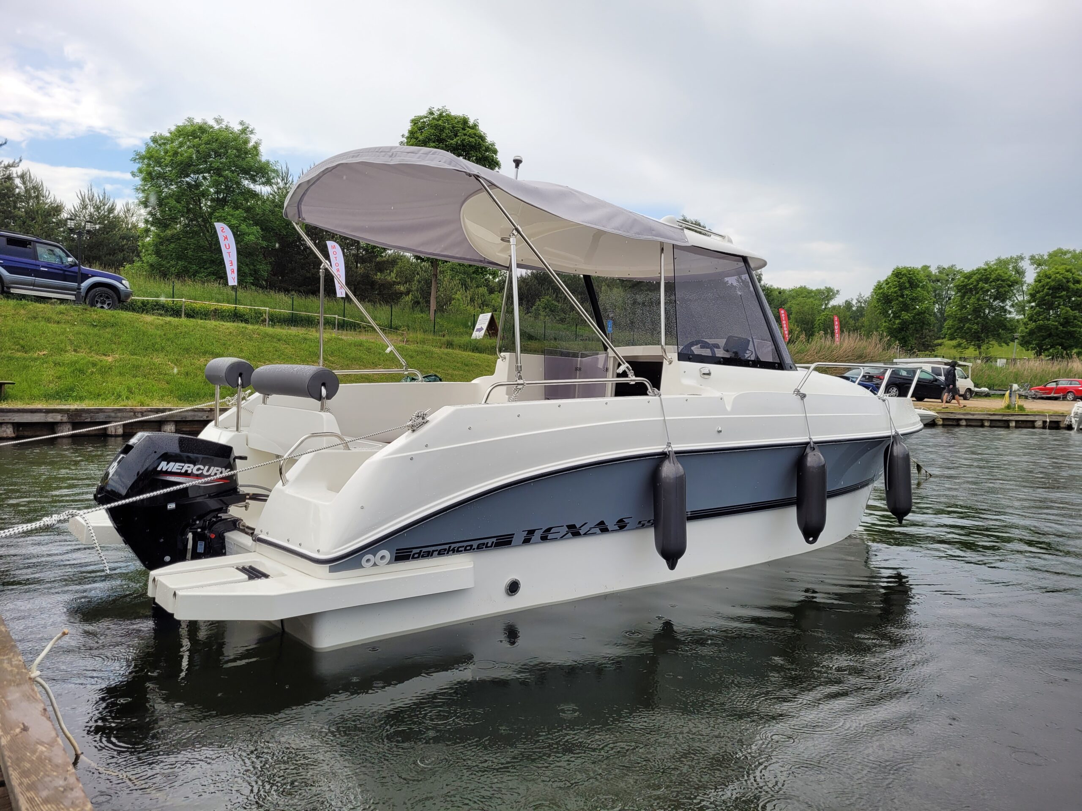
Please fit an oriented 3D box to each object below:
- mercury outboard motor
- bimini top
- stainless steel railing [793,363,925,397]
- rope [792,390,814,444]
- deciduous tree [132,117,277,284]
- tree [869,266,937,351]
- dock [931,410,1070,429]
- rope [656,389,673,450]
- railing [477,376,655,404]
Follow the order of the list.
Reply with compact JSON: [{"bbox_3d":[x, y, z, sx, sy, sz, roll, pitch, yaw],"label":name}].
[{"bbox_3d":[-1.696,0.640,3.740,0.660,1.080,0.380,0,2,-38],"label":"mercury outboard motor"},{"bbox_3d":[-0.030,-1.150,5.040,2.450,0.570,2.100,0,2,-38],"label":"bimini top"},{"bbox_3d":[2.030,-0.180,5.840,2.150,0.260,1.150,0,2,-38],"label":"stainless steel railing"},{"bbox_3d":[1.530,0.065,4.730,0.090,0.310,0.140,0,2,-38],"label":"rope"},{"bbox_3d":[-17.700,-10.600,43.000,7.600,9.200,7.200,1,1,0],"label":"deciduous tree"},{"bbox_3d":[35.600,-9.400,80.000,6.800,9.000,6.500,1,1,0],"label":"tree"},{"bbox_3d":[13.700,0.420,24.300,4.400,0.520,0.600,1,1,10],"label":"dock"},{"bbox_3d":[0.610,0.067,4.020,0.060,0.310,0.100,0,2,-38],"label":"rope"},{"bbox_3d":[0.165,-0.070,3.770,1.060,0.130,0.050,0,2,-38],"label":"railing"}]

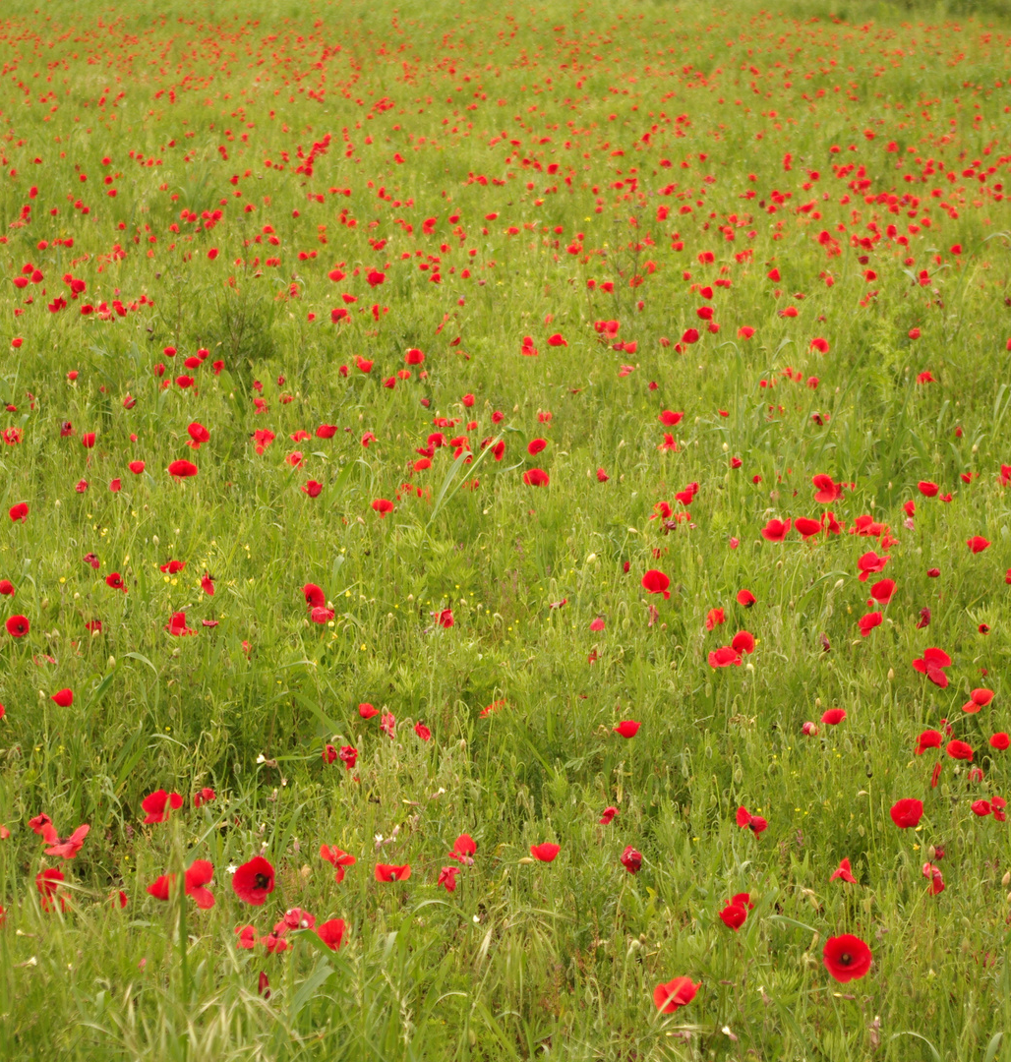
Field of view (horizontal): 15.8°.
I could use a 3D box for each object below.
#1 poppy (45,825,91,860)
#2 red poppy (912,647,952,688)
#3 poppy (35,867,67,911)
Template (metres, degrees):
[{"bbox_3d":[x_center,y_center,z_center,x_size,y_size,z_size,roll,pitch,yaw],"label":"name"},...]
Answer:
[{"bbox_3d":[-0.633,0.447,5.250,0.065,0.048,0.060,-1,10,-7],"label":"poppy"},{"bbox_3d":[0.720,0.229,6.150,0.068,0.066,0.055,1,10,7],"label":"red poppy"},{"bbox_3d":[-0.637,0.502,5.100,0.045,0.058,0.048,-1,10,-7],"label":"poppy"}]

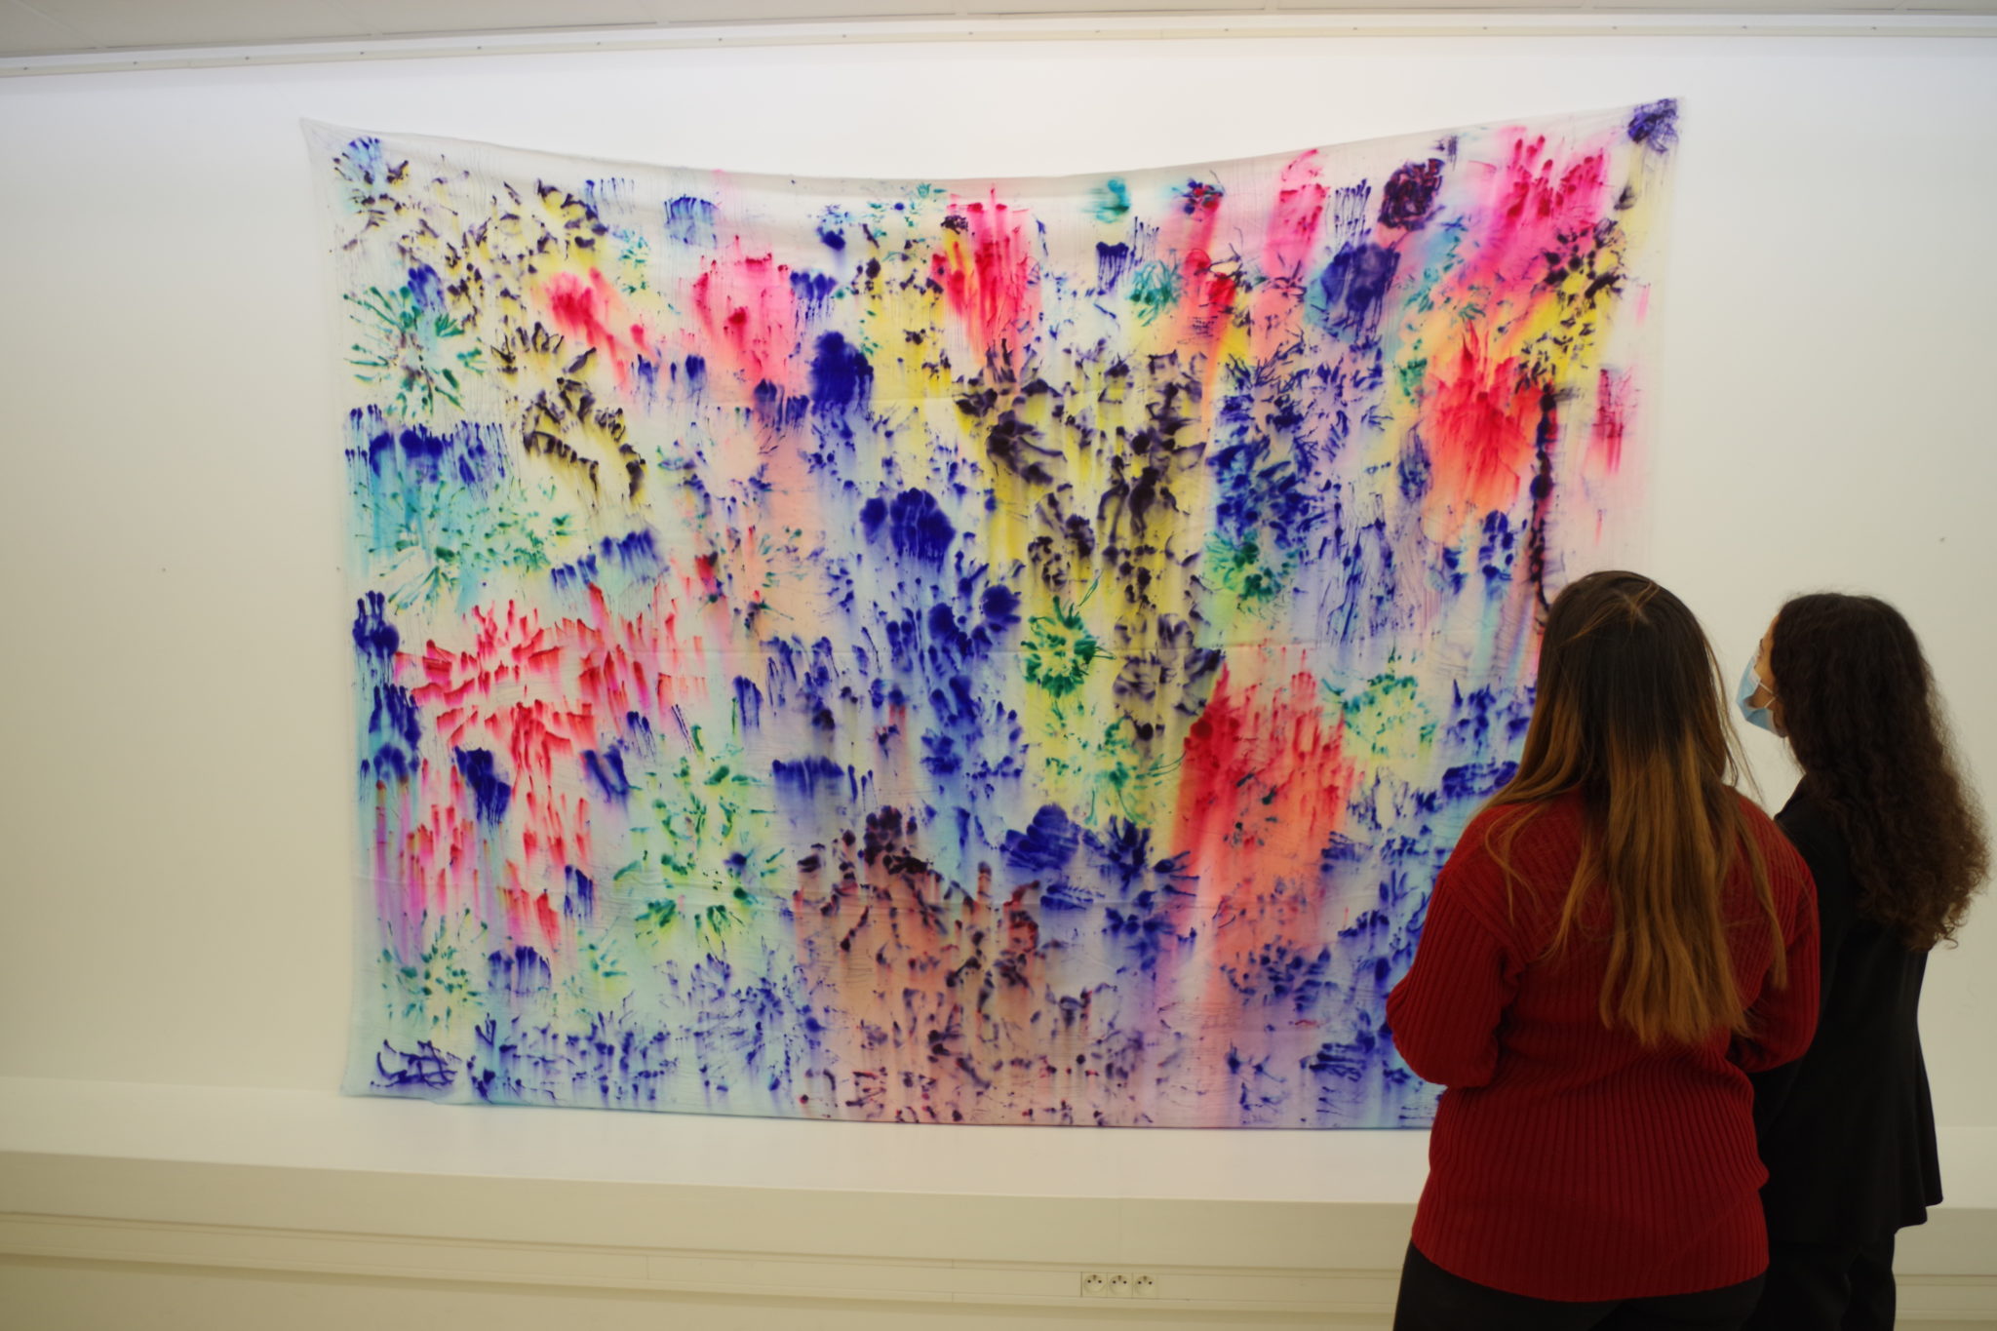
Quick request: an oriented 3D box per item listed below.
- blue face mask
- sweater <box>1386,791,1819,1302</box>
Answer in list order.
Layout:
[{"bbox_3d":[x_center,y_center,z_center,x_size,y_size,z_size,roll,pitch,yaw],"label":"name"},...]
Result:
[{"bbox_3d":[1.093,0.051,2.135,0.130,0.112,0.082,-2,12,-38],"label":"blue face mask"},{"bbox_3d":[0.726,0.413,1.806,0.500,0.575,0.350,1,3,9],"label":"sweater"}]

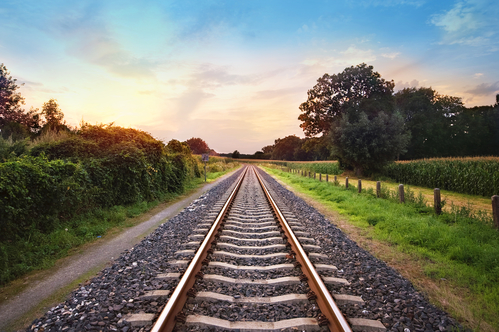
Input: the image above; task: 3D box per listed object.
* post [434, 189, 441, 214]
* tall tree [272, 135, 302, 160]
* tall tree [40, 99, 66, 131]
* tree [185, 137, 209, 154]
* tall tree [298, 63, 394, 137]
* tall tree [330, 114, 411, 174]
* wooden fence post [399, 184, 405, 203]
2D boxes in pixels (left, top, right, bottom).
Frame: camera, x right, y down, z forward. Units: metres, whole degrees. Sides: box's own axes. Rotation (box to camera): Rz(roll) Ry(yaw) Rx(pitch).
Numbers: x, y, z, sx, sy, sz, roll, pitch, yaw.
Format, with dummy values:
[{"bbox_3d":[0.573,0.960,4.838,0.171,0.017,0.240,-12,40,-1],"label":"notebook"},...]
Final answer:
[{"bbox_3d":[6.528,1.251,12.000,0.190,0.915,0.190,0,1,0],"label":"post"},{"bbox_3d":[14.265,-5.807,130.000,11.000,12.036,10.000,0,1,0],"label":"tall tree"},{"bbox_3d":[-15.848,-1.961,28.000,2.900,6.994,2.900,0,1,0],"label":"tall tree"},{"bbox_3d":[-16.070,-4.129,105.000,8.000,9.329,7.800,0,1,0],"label":"tree"},{"bbox_3d":[17.545,-8.718,62.000,16.500,19.625,15.000,0,1,0],"label":"tall tree"},{"bbox_3d":[16.490,-2.986,47.000,10.400,8.550,9.500,0,1,0],"label":"tall tree"},{"bbox_3d":[6.562,1.231,14.900,0.200,0.852,0.200,0,1,0],"label":"wooden fence post"}]

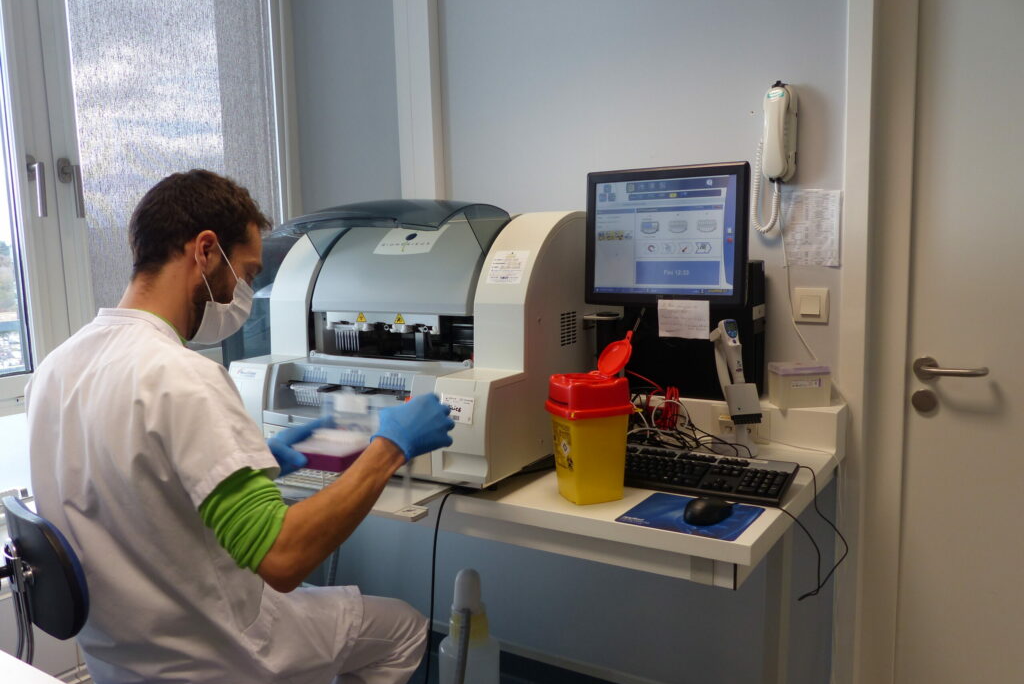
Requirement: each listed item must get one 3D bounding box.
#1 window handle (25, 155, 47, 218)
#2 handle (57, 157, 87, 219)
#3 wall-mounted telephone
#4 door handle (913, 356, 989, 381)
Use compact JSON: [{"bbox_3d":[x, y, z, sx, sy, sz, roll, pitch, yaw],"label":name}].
[{"bbox_3d":[-1.161,-0.381,2.023,0.052,0.152,0.031,3,8,32],"label":"window handle"},{"bbox_3d":[-1.116,-0.389,2.095,0.052,0.152,0.031,3,8,32],"label":"handle"},{"bbox_3d":[0.593,-0.418,1.880,0.091,0.336,0.075,3,8,32],"label":"wall-mounted telephone"},{"bbox_3d":[0.935,0.064,1.770,0.146,0.052,0.062,3,8,32],"label":"door handle"}]

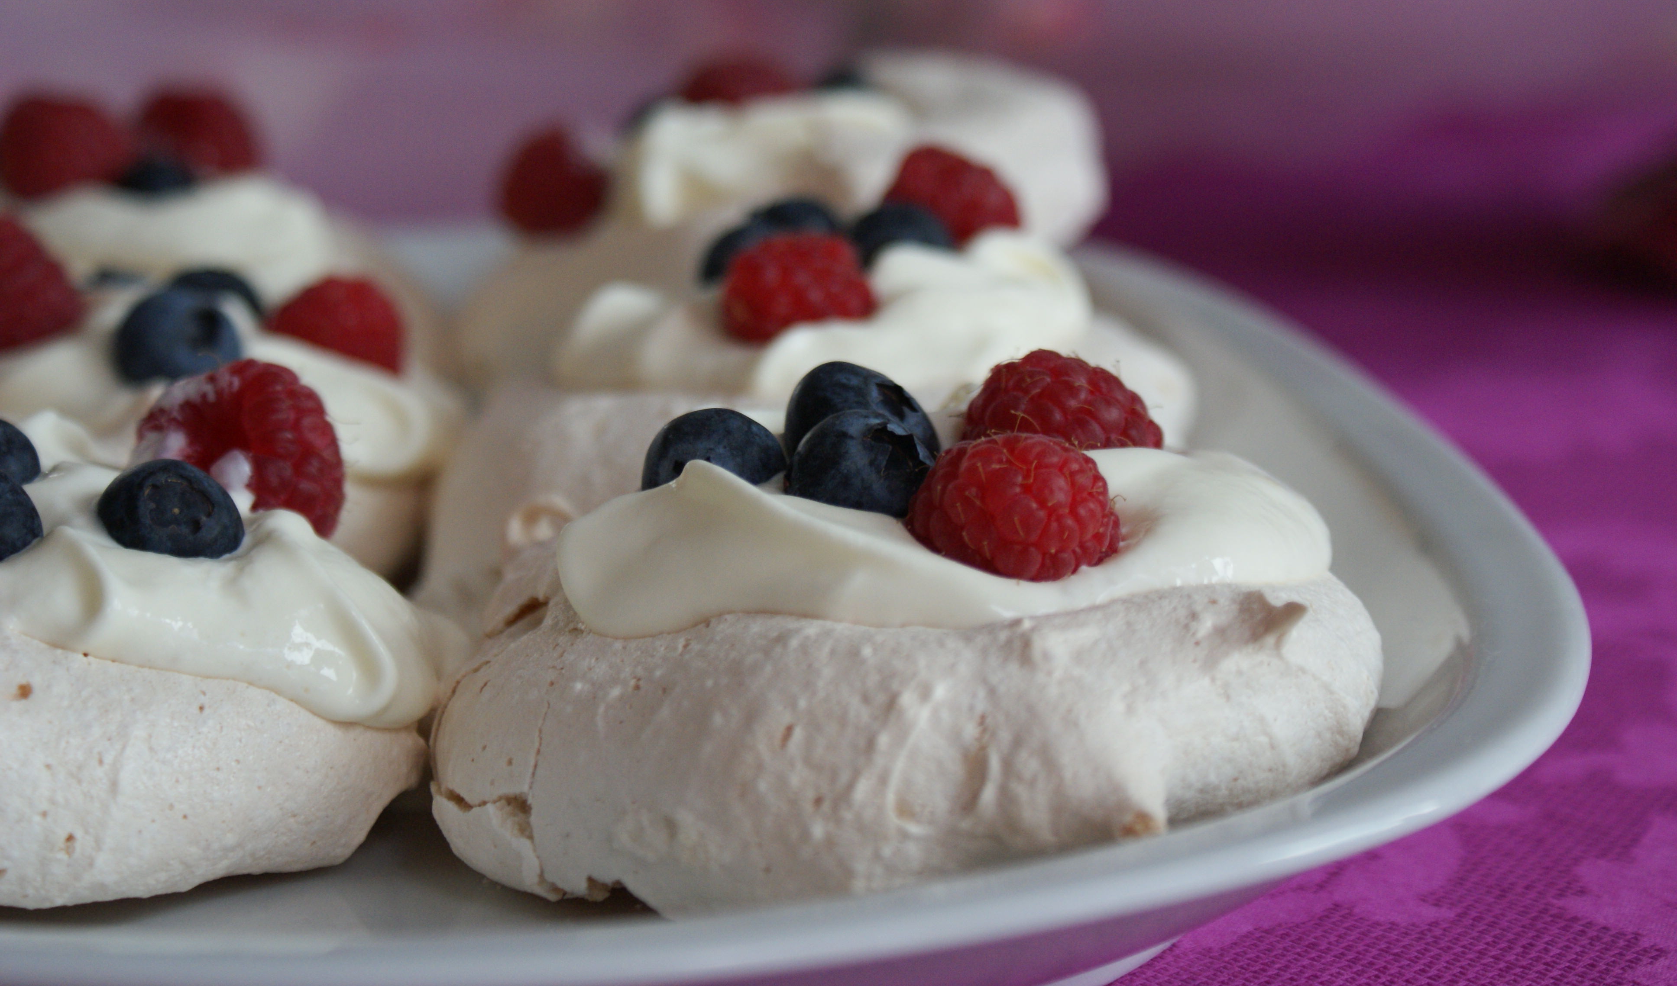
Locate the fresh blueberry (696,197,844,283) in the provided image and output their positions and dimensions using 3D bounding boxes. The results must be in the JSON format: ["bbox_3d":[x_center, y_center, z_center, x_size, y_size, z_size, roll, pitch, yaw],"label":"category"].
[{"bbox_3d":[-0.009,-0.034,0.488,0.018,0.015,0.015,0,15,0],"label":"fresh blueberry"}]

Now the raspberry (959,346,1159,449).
[{"bbox_3d":[0.024,-0.008,0.367,0.021,0.017,0.019,0,15,0],"label":"raspberry"}]

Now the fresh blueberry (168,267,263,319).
[{"bbox_3d":[-0.084,-0.024,0.470,0.014,0.013,0.014,0,15,0],"label":"fresh blueberry"}]

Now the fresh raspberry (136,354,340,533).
[{"bbox_3d":[-0.063,-0.004,0.368,0.021,0.019,0.020,0,15,0],"label":"fresh raspberry"}]

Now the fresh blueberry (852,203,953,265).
[{"bbox_3d":[0.009,-0.034,0.485,0.015,0.014,0.015,0,15,0],"label":"fresh blueberry"}]

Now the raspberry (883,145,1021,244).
[{"bbox_3d":[0.016,-0.042,0.500,0.020,0.017,0.019,0,15,0],"label":"raspberry"}]

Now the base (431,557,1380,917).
[{"bbox_3d":[0.007,0.016,0.360,0.098,0.029,0.090,0,15,0],"label":"base"}]

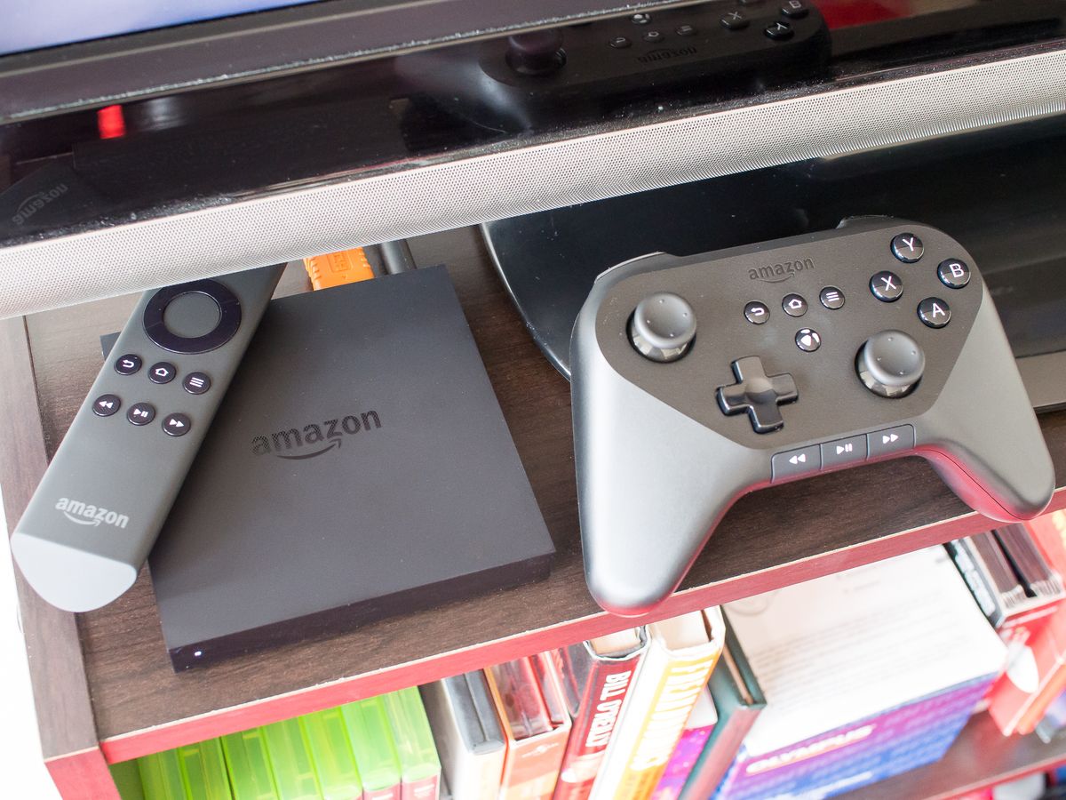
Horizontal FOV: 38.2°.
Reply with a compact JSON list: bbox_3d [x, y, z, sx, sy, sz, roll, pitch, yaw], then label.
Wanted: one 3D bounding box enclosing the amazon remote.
[{"bbox_3d":[-0.114,0.000,0.469,0.038,0.016,0.140,15,54,5],"label":"amazon remote"}]

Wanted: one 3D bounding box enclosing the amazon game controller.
[{"bbox_3d":[0.081,-0.005,0.476,0.155,0.061,0.109,-11,67,-12],"label":"amazon game controller"}]

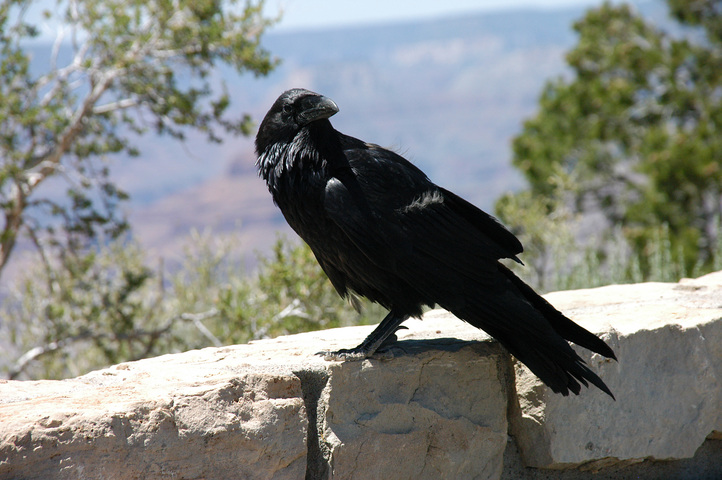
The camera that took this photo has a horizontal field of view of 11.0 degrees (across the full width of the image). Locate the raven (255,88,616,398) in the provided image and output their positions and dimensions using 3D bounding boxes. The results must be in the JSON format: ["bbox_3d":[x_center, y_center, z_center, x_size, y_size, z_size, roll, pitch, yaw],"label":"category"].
[{"bbox_3d":[0.088,0.004,4.380,0.405,0.355,0.170,-1,3,-12],"label":"raven"}]

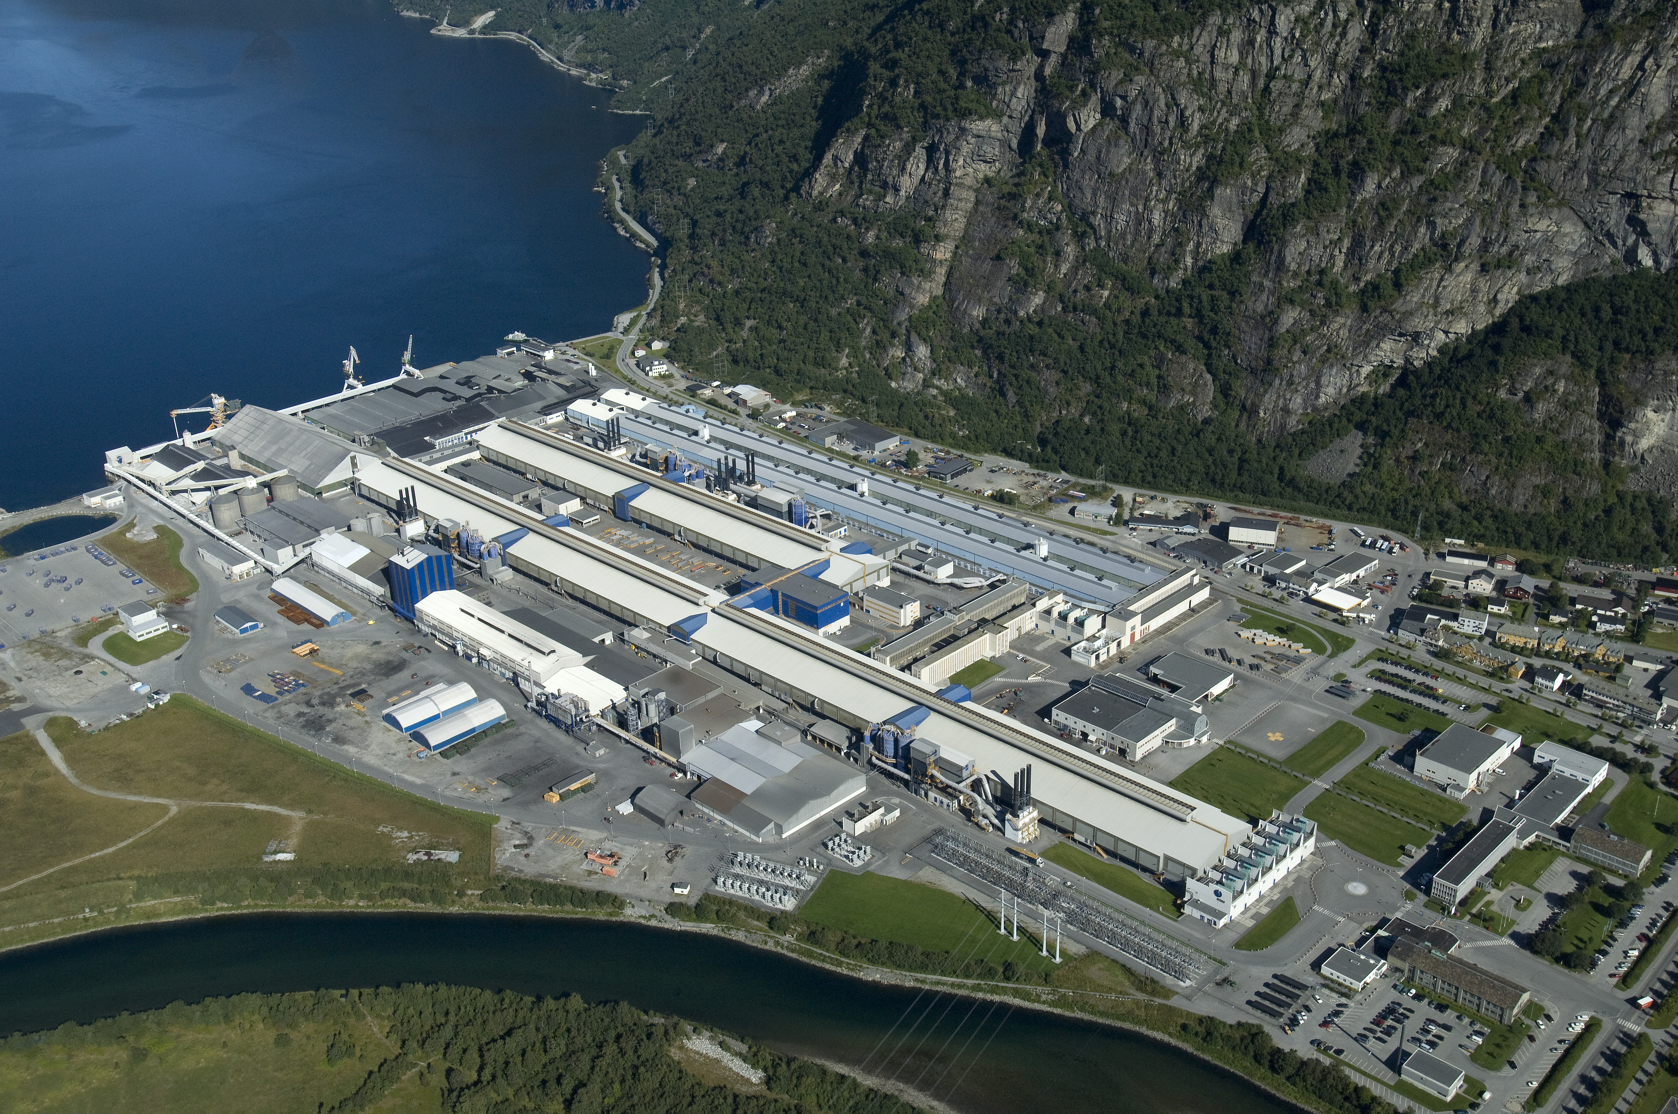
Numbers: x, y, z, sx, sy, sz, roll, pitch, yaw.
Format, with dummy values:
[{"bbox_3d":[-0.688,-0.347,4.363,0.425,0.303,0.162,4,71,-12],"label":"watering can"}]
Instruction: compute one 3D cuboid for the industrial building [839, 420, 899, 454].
[{"bbox_3d":[22.250,-91.560,1278.560,23.400,7.700,47.200,-21,31,-35],"label":"industrial building"}]

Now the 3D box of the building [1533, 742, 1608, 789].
[{"bbox_3d":[364.984,104.864,839.470,31.500,8.000,19.500,21,32,40],"label":"building"}]

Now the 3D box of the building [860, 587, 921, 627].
[{"bbox_3d":[31.550,29.800,1011.110,31.000,12.400,14.700,20,33,39],"label":"building"}]

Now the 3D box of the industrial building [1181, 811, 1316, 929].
[{"bbox_3d":[190.850,144.080,777.840,20.630,14.590,81.510,21,34,40],"label":"industrial building"}]

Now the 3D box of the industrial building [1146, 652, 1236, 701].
[{"bbox_3d":[190.583,68.414,930.371,39.800,6.500,42.200,21,32,40],"label":"industrial building"}]

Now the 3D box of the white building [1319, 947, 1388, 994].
[{"bbox_3d":[215.084,172.622,702.106,18.840,3.900,17.210,21,32,40],"label":"white building"}]

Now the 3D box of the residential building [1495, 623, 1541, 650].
[{"bbox_3d":[397.180,46.350,977.190,22.440,8.550,10.570,12,29,28],"label":"residential building"}]

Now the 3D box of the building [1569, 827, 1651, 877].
[{"bbox_3d":[354.090,133.440,767.650,30.200,10.400,17.400,21,33,40],"label":"building"}]

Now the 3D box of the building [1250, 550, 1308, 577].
[{"bbox_3d":[277.706,4.797,1065.669,26.700,7.300,25.700,21,32,40],"label":"building"}]

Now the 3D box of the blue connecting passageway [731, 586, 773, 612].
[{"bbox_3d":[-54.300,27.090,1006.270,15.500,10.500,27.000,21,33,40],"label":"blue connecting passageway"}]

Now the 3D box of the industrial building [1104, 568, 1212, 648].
[{"bbox_3d":[191.170,29.050,997.780,13.600,15.500,86.200,21,33,40],"label":"industrial building"}]

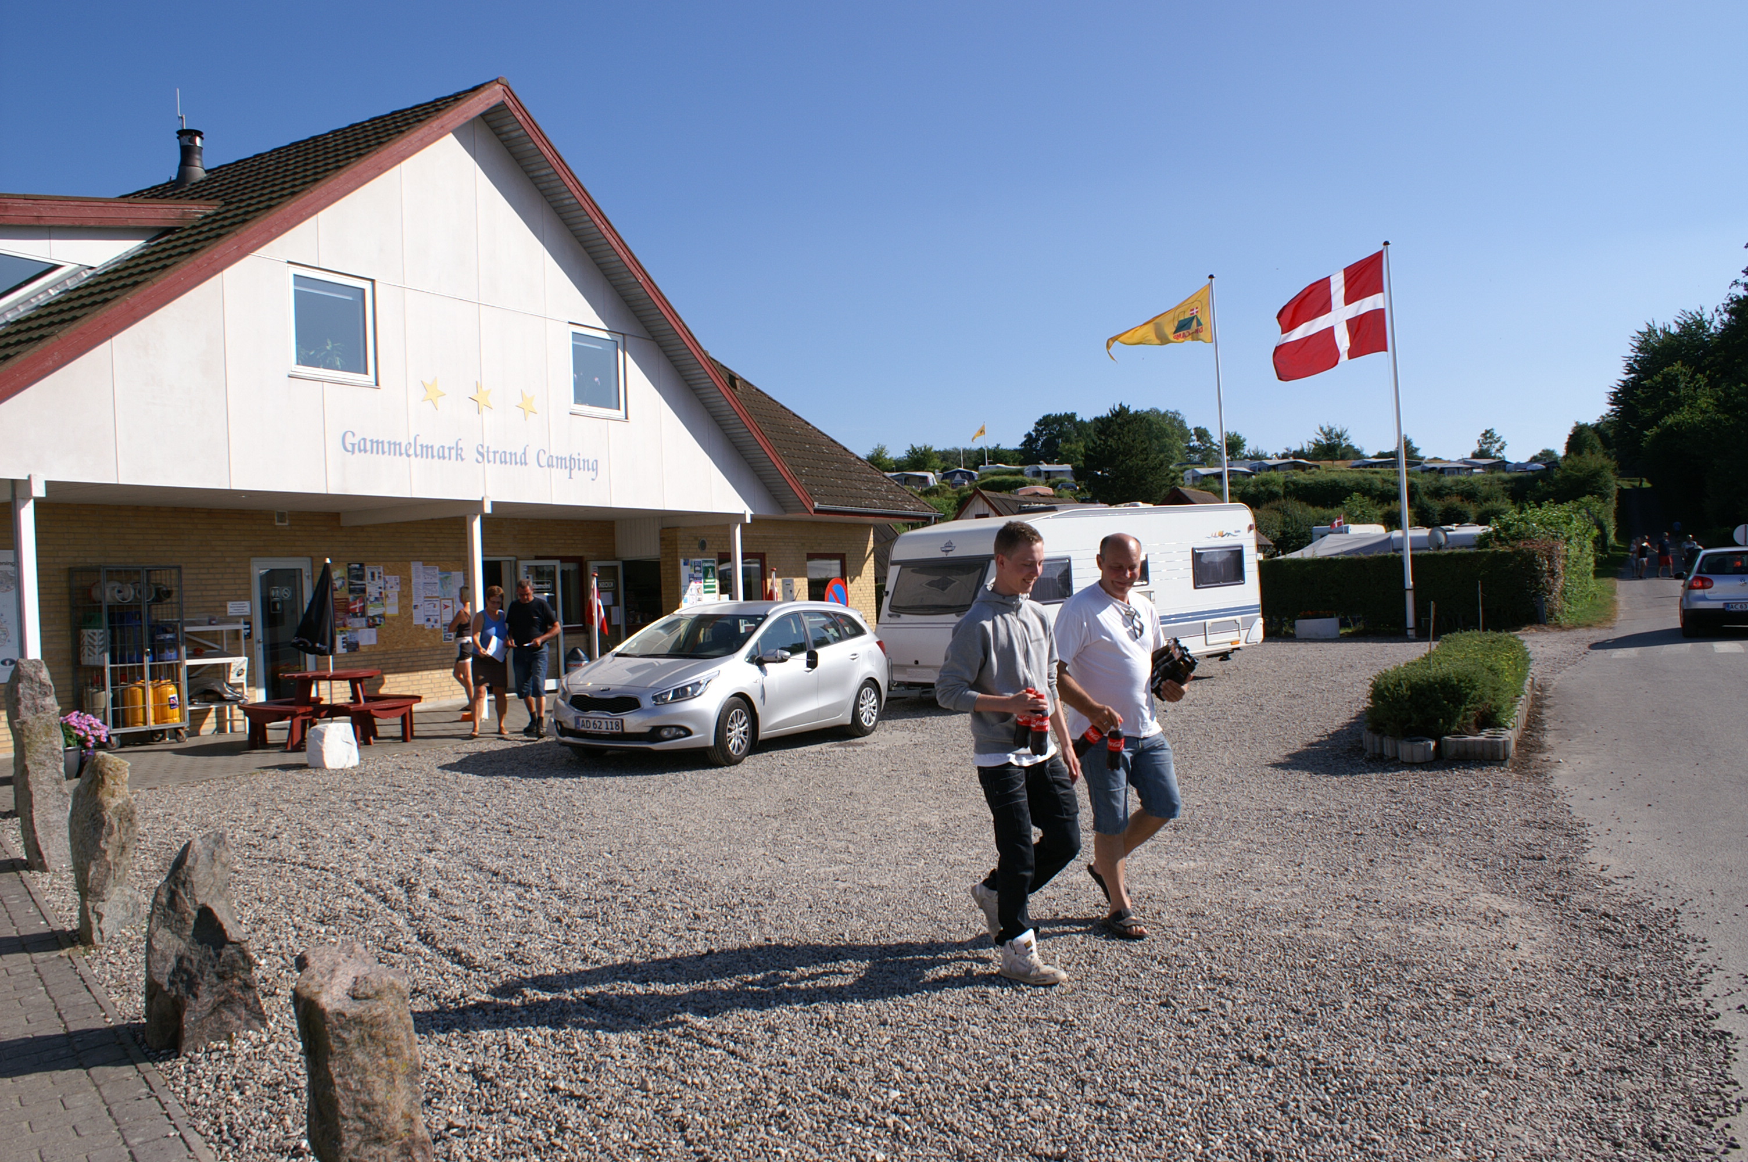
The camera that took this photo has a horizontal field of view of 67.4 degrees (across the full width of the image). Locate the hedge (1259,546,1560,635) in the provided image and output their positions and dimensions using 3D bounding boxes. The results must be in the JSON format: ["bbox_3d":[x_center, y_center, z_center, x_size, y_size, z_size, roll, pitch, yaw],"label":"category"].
[{"bbox_3d":[11.292,0.286,28.997,7.300,1.750,1.000,-2,0,0],"label":"hedge"}]

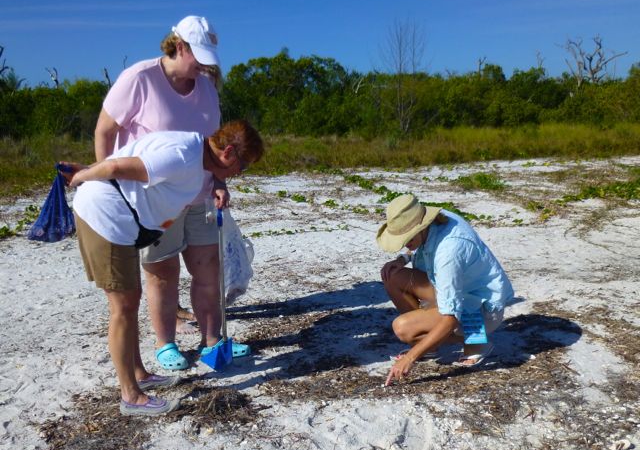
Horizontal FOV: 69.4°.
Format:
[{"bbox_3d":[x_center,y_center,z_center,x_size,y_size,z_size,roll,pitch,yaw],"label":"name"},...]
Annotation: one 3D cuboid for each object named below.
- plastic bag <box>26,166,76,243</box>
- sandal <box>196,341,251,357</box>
[{"bbox_3d":[-1.100,-0.101,1.916,0.190,0.310,0.140,-8,17,-29],"label":"plastic bag"},{"bbox_3d":[-0.505,0.635,2.480,0.260,0.100,0.105,0,15,-2],"label":"sandal"}]

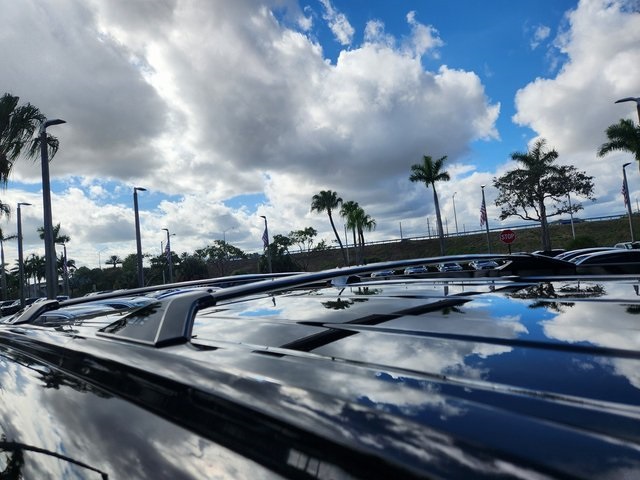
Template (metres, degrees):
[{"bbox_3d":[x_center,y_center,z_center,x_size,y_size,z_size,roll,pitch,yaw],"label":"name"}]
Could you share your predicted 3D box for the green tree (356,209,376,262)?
[{"bbox_3d":[6.232,0.146,54.791,2.850,8.480,2.700,-5,-3,0],"label":"green tree"}]

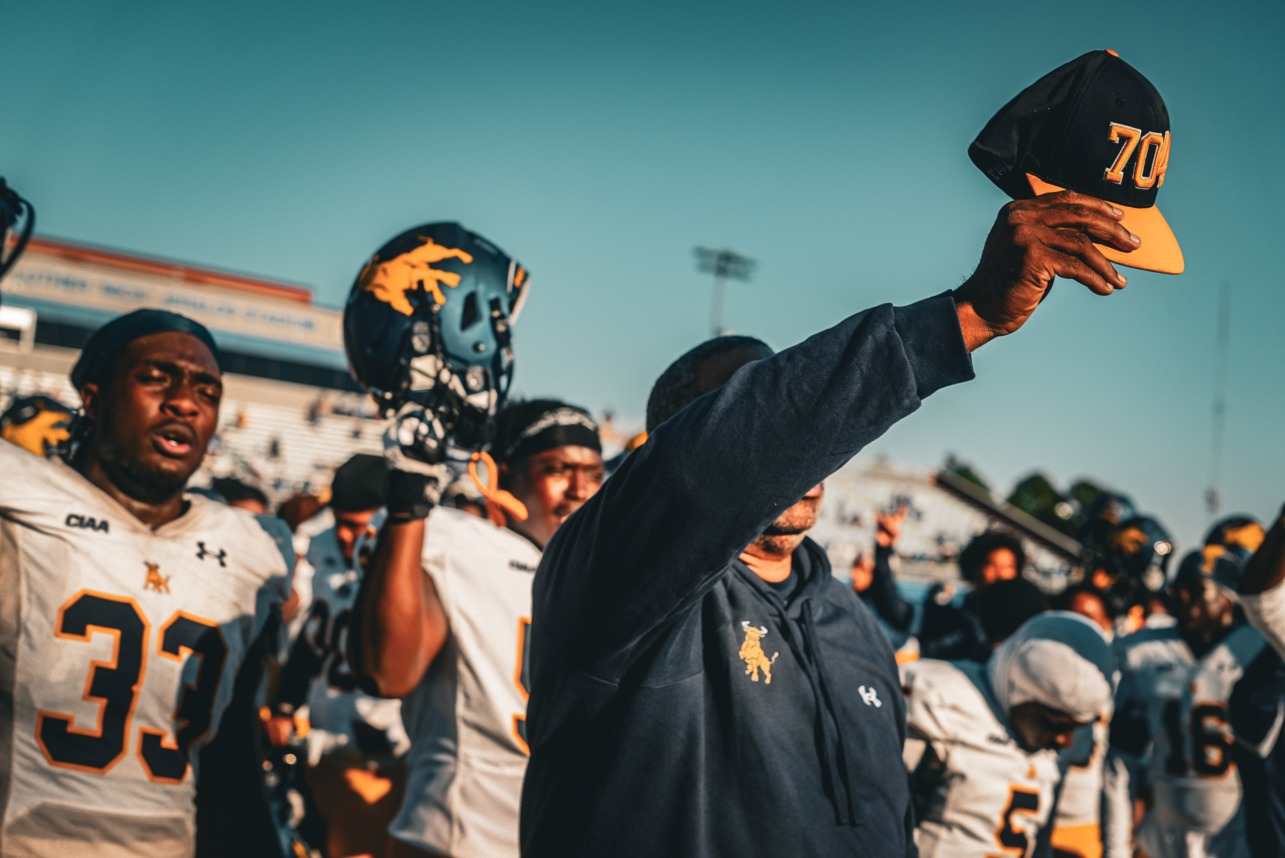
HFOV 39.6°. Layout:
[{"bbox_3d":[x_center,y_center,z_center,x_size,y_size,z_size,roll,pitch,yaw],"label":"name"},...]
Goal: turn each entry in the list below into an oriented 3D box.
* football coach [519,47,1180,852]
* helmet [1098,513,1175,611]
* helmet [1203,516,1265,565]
[{"bbox_3d":[0.157,0.699,1.725,0.710,2.010,0.560,1,-8,39],"label":"football coach"},{"bbox_3d":[1.717,0.464,6.200,0.310,0.280,0.240,16,-1,27],"label":"helmet"},{"bbox_3d":[2.165,0.457,6.500,0.310,0.270,0.240,-8,3,-35],"label":"helmet"}]

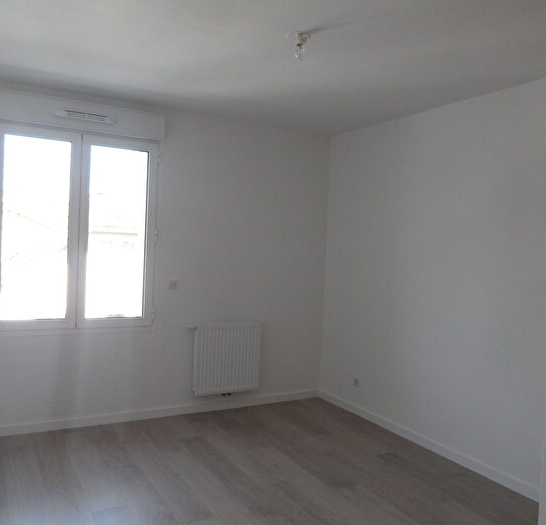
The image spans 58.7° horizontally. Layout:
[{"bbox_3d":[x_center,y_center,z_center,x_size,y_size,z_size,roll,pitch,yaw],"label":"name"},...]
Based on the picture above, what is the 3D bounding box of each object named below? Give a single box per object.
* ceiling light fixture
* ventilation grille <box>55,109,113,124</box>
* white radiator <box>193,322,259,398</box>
[{"bbox_3d":[0.125,-1.074,2.437,0.110,0.135,0.110,1,2,-30],"label":"ceiling light fixture"},{"bbox_3d":[-1.371,-1.062,3.524,0.420,0.055,0.035,1,2,-30],"label":"ventilation grille"},{"bbox_3d":[-0.401,0.806,4.150,0.600,0.600,0.090,1,2,-30],"label":"white radiator"}]

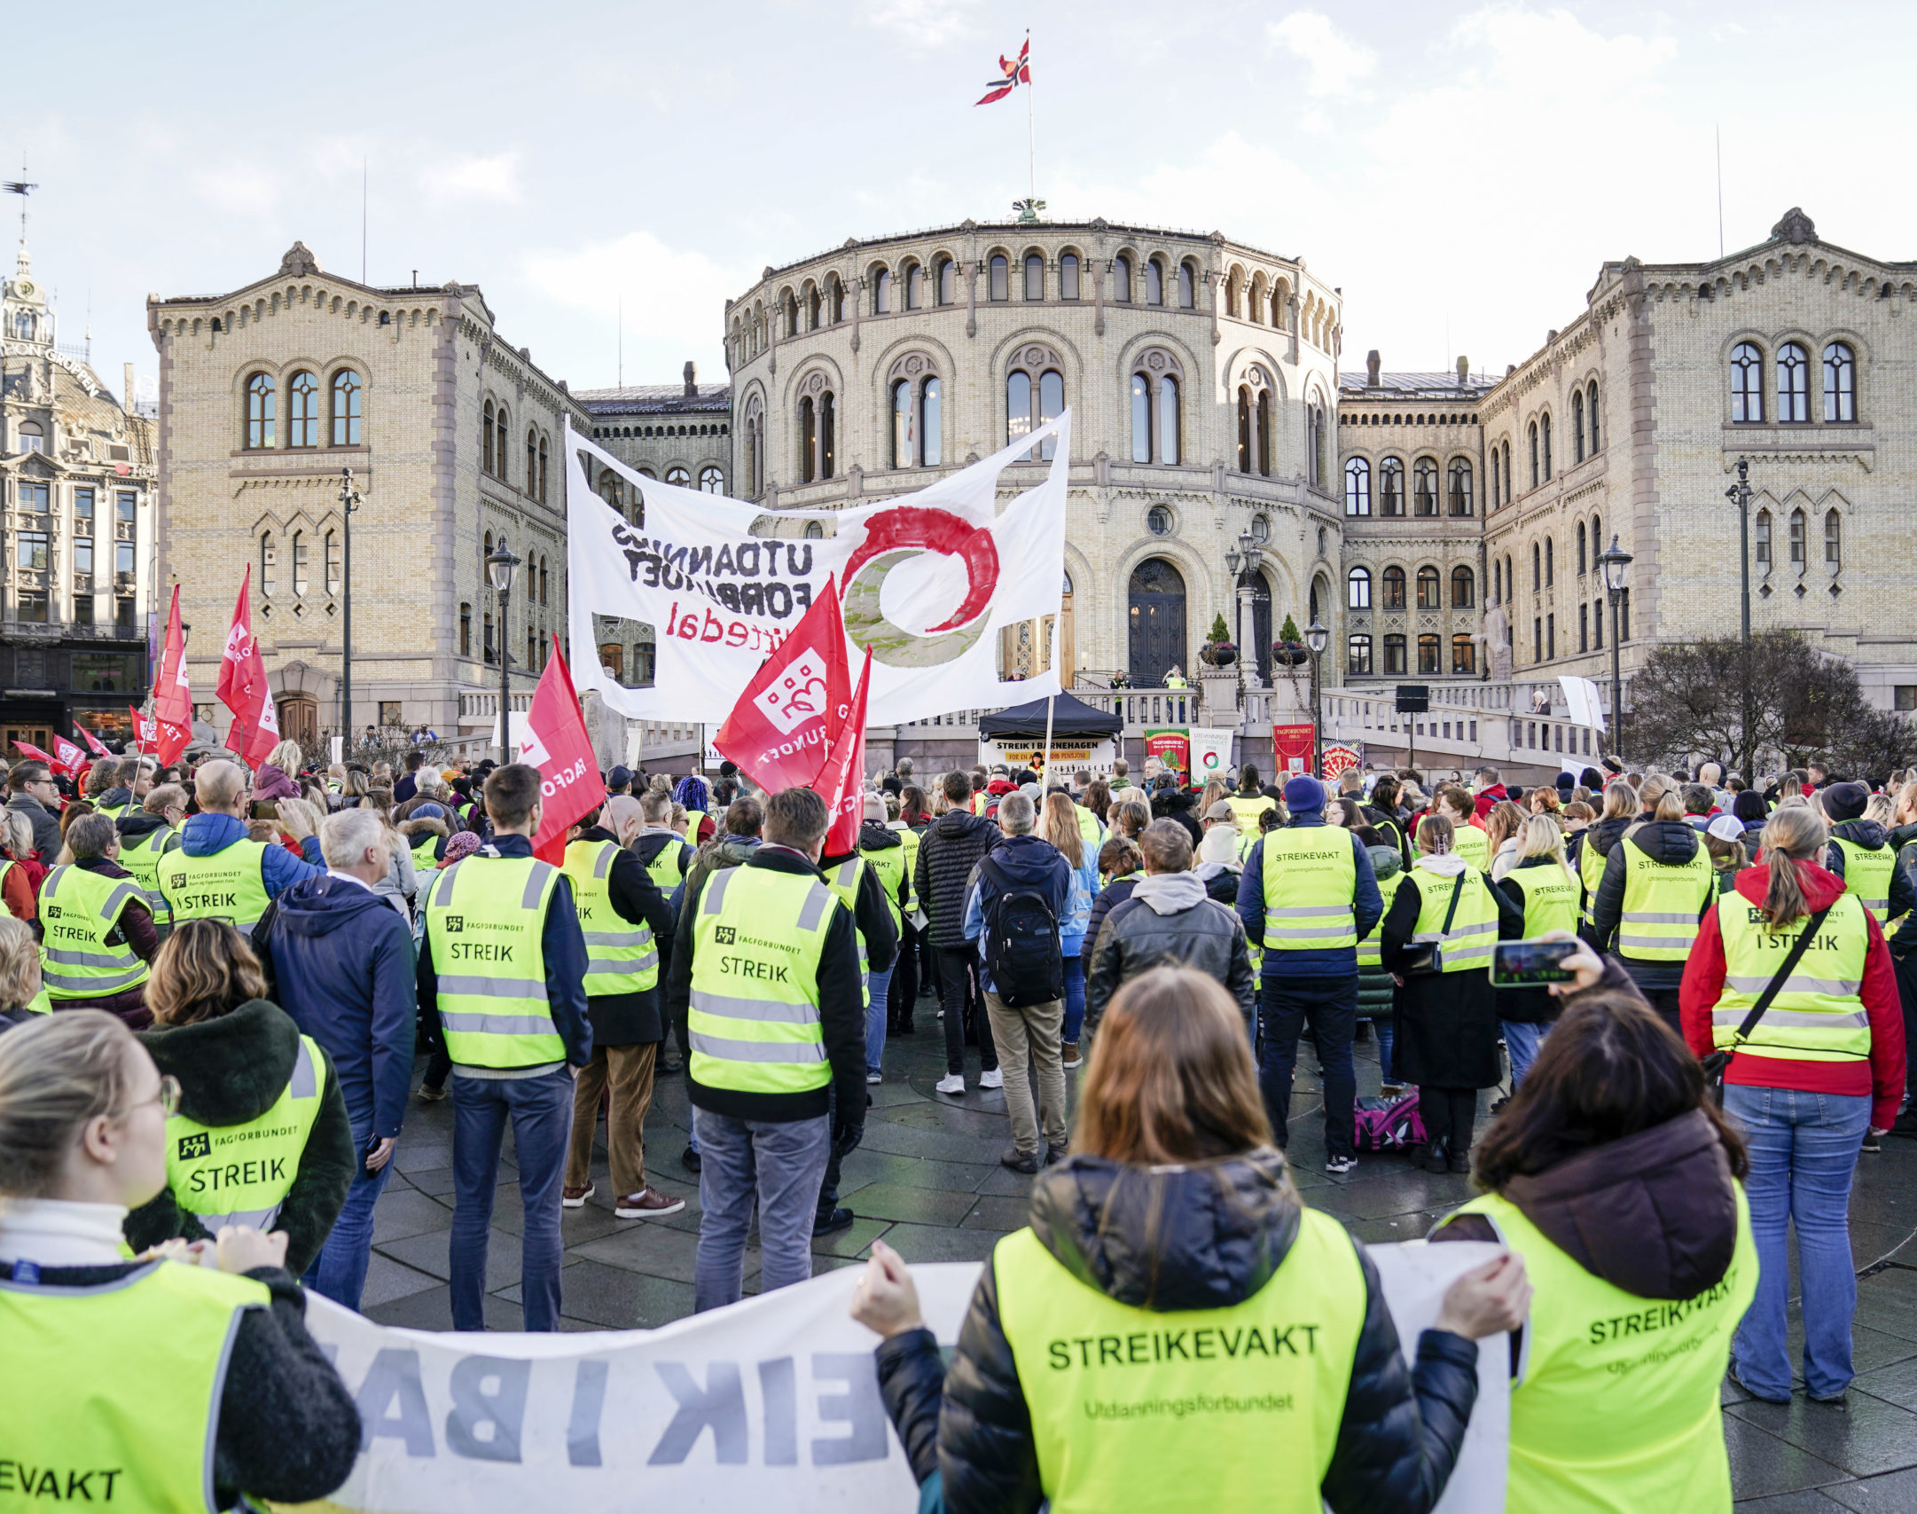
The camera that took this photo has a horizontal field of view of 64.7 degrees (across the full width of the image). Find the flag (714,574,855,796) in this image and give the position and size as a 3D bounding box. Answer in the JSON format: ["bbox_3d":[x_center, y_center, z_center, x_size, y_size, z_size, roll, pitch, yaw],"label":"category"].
[{"bbox_3d":[-0.739,-0.303,6.400,0.600,0.940,0.250,-1,-1,0],"label":"flag"}]

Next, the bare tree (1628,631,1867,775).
[{"bbox_3d":[18.774,-0.864,36.000,5.200,4.300,4.600,-1,-1,0],"label":"bare tree"}]

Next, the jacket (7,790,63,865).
[{"bbox_3d":[-4.409,0.552,7.200,0.480,0.800,0.320,-1,-1,42],"label":"jacket"}]

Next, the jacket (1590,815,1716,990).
[{"bbox_3d":[2.921,0.614,6.350,0.540,0.720,0.340,-1,-1,0],"label":"jacket"}]

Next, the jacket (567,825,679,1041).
[{"bbox_3d":[-1.462,0.747,6.350,0.500,0.920,0.400,-1,-1,30],"label":"jacket"}]

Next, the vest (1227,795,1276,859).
[{"bbox_3d":[2.514,0.617,13.000,0.450,0.570,0.310,-1,-1,2],"label":"vest"}]

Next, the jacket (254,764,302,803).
[{"bbox_3d":[-3.865,0.287,8.600,0.420,0.550,0.320,-1,-1,35],"label":"jacket"}]

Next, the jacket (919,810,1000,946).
[{"bbox_3d":[0.010,0.700,8.850,0.520,0.800,0.340,-1,-1,5],"label":"jacket"}]

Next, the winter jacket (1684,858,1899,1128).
[{"bbox_3d":[2.440,0.693,4.430,0.570,0.760,0.340,-1,-1,15],"label":"winter jacket"}]

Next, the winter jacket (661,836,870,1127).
[{"bbox_3d":[-0.551,0.652,4.330,0.570,0.790,0.340,-1,-1,20],"label":"winter jacket"}]

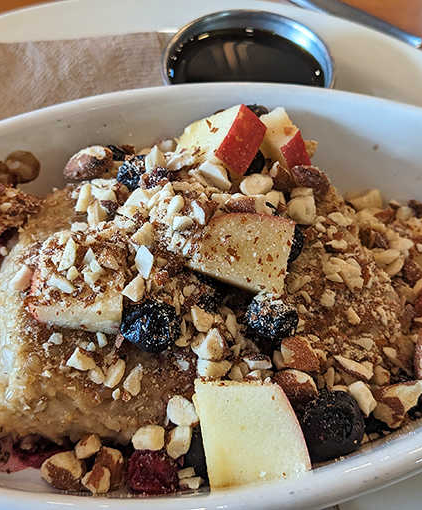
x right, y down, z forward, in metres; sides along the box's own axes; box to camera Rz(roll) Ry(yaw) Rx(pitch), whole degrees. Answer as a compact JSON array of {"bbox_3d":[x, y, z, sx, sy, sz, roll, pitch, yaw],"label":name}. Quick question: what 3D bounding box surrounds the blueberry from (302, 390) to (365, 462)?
[{"bbox_3d":[0.033,0.046,0.142,0.017,0.017,0.018,2,59,0],"label":"blueberry"}]

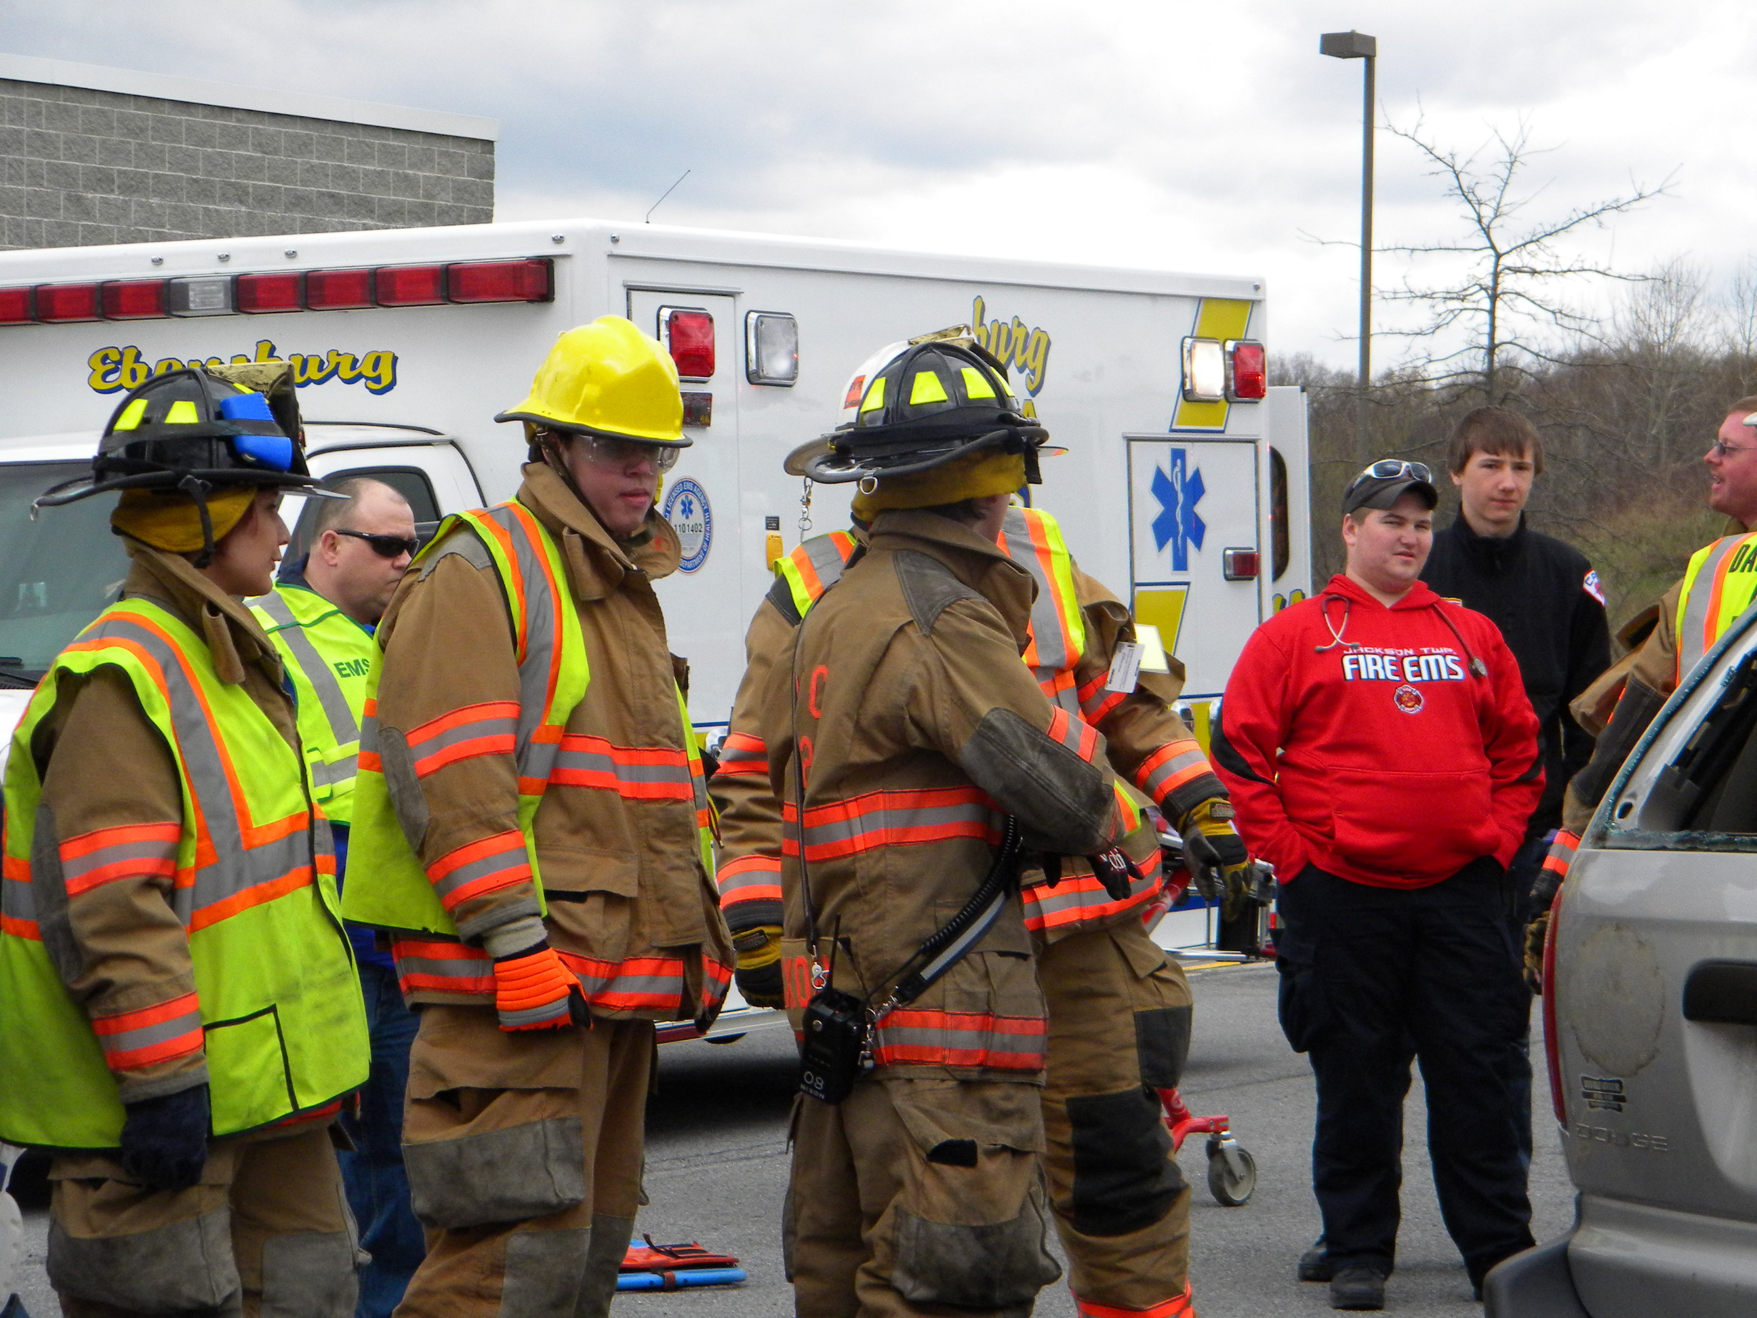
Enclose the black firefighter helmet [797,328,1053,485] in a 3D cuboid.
[{"bbox_3d":[0.068,-0.357,7.600,0.290,0.220,0.400,1,2,30],"label":"black firefighter helmet"}]

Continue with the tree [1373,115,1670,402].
[{"bbox_3d":[5.060,-1.898,44.000,2.900,5.500,2.800,0,1,0],"label":"tree"}]

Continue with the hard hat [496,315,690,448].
[{"bbox_3d":[-0.435,-0.422,8.100,0.325,0.175,0.255,12,8,34],"label":"hard hat"}]

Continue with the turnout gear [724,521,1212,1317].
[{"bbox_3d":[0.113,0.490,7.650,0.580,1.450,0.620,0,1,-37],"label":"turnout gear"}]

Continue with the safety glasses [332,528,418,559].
[{"bbox_3d":[-0.901,-0.209,9.600,0.145,0.050,0.145,7,5,40],"label":"safety glasses"}]

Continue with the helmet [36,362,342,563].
[{"bbox_3d":[-0.969,-0.277,7.500,0.420,0.275,0.300,0,2,-15],"label":"helmet"}]

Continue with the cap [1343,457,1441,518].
[{"bbox_3d":[1.075,-0.362,11.200,0.180,0.135,0.260,0,-2,-25],"label":"cap"}]

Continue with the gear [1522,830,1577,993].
[{"bbox_3d":[1.198,0.451,9.500,0.130,0.280,0.120,10,1,-9],"label":"gear"}]

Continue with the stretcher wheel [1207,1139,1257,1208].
[{"bbox_3d":[0.875,1.272,13.200,0.055,0.165,0.150,1,1,38],"label":"stretcher wheel"}]

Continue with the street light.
[{"bbox_3d":[5.146,-3.130,58.000,0.500,7.500,0.650,1,1,38],"label":"street light"}]

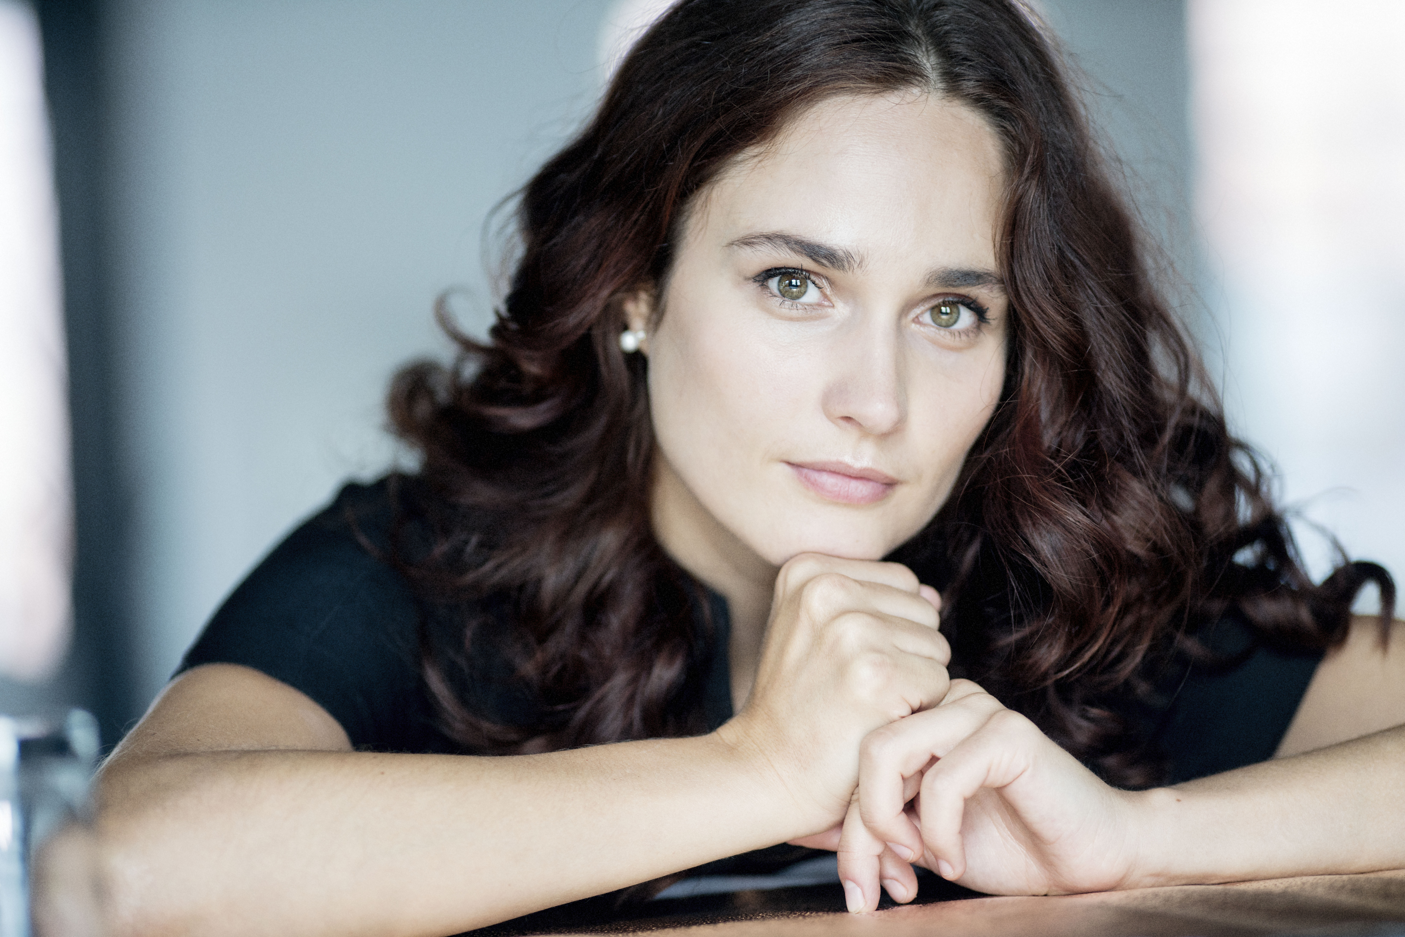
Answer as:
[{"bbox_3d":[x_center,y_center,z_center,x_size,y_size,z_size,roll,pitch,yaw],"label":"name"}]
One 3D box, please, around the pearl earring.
[{"bbox_3d":[-0.028,-0.051,2.090,0.009,0.009,0.009,-1,3,0],"label":"pearl earring"}]

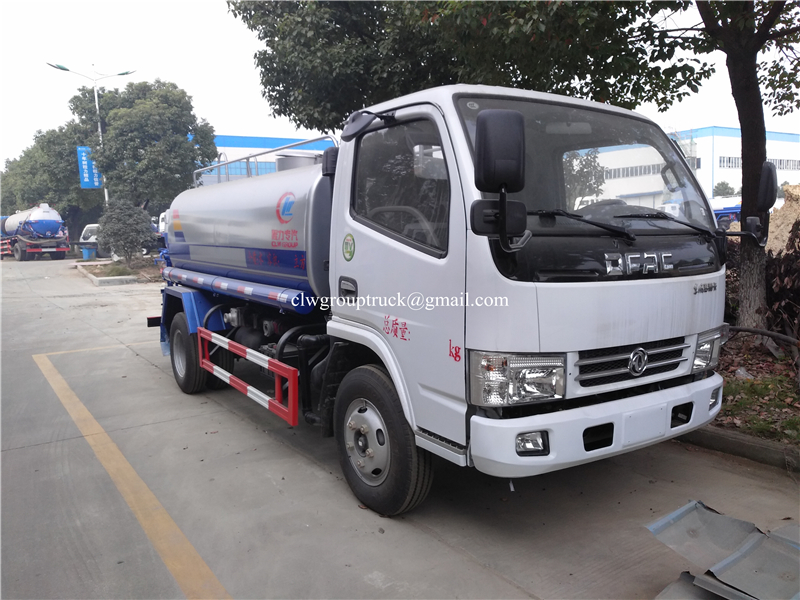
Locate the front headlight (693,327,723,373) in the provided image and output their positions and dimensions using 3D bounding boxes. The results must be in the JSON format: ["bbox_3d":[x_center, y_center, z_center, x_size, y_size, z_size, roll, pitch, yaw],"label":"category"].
[{"bbox_3d":[1.621,0.266,3.427,0.380,0.220,0.230,-3,7,-34],"label":"front headlight"}]

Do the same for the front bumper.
[{"bbox_3d":[1.087,0.561,3.037,1.790,0.300,0.240,-3,7,-34],"label":"front bumper"}]

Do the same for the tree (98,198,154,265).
[{"bbox_3d":[-10.030,-2.478,22.869,2.050,2.500,2.050,-2,7,-23],"label":"tree"}]

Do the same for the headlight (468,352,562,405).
[{"bbox_3d":[0.502,0.333,2.675,0.380,0.220,0.230,-3,7,-34],"label":"headlight"}]

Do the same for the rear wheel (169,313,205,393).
[{"bbox_3d":[-1.970,0.490,5.919,0.205,0.790,0.790,-3,7,-34],"label":"rear wheel"}]

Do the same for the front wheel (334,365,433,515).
[{"bbox_3d":[-0.109,0.771,3.451,0.205,0.790,0.790,-3,7,-34],"label":"front wheel"}]

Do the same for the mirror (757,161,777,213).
[{"bbox_3d":[2.034,-0.623,3.443,0.090,0.270,0.180,6,8,43],"label":"mirror"}]

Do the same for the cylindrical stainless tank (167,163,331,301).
[{"bbox_3d":[-0.870,-0.577,5.802,1.613,1.131,3.624,-4,7,-34],"label":"cylindrical stainless tank"}]

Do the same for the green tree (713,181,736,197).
[{"bbox_3d":[21.812,-5.348,42.277,2.000,5.285,2.000,4,7,27],"label":"green tree"}]

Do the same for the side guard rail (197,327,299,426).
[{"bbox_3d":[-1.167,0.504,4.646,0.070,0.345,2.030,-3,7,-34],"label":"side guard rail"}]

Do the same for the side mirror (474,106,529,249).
[{"bbox_3d":[0.353,-0.419,2.247,0.220,0.510,0.150,-1,6,-14],"label":"side mirror"}]

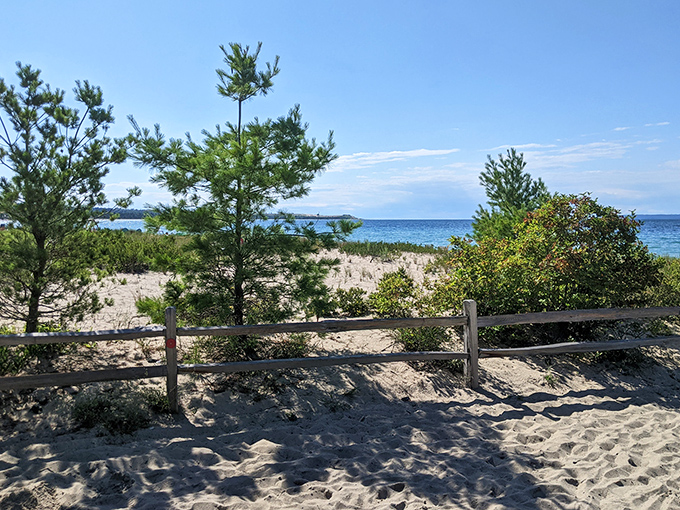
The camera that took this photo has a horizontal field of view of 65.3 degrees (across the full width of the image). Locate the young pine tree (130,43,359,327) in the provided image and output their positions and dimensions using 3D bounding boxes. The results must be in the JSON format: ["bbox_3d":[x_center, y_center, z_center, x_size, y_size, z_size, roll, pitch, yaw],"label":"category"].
[{"bbox_3d":[-1.128,-0.668,6.202,2.600,3.548,2.350,0,4,0],"label":"young pine tree"}]

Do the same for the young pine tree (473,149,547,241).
[{"bbox_3d":[3.039,-0.618,9.401,1.500,2.511,1.450,0,4,0],"label":"young pine tree"}]

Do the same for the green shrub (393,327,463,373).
[{"bbox_3d":[0.982,1.027,5.950,0.780,0.500,0.620,0,4,0],"label":"green shrub"}]

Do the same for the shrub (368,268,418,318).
[{"bbox_3d":[0.797,0.560,7.900,0.740,0.720,0.680,0,4,0],"label":"shrub"}]

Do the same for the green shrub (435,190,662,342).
[{"bbox_3d":[2.821,0.157,7.501,3.000,2.015,2.300,0,4,0],"label":"green shrub"}]

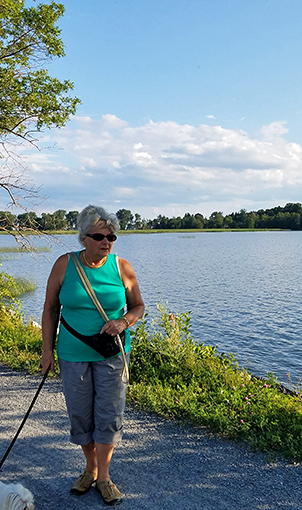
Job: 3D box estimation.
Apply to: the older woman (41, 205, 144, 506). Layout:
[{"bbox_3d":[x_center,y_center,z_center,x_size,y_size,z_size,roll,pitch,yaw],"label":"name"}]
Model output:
[{"bbox_3d":[-0.322,0.526,2.830,0.560,1.590,0.400,-1,3,-10],"label":"older woman"}]

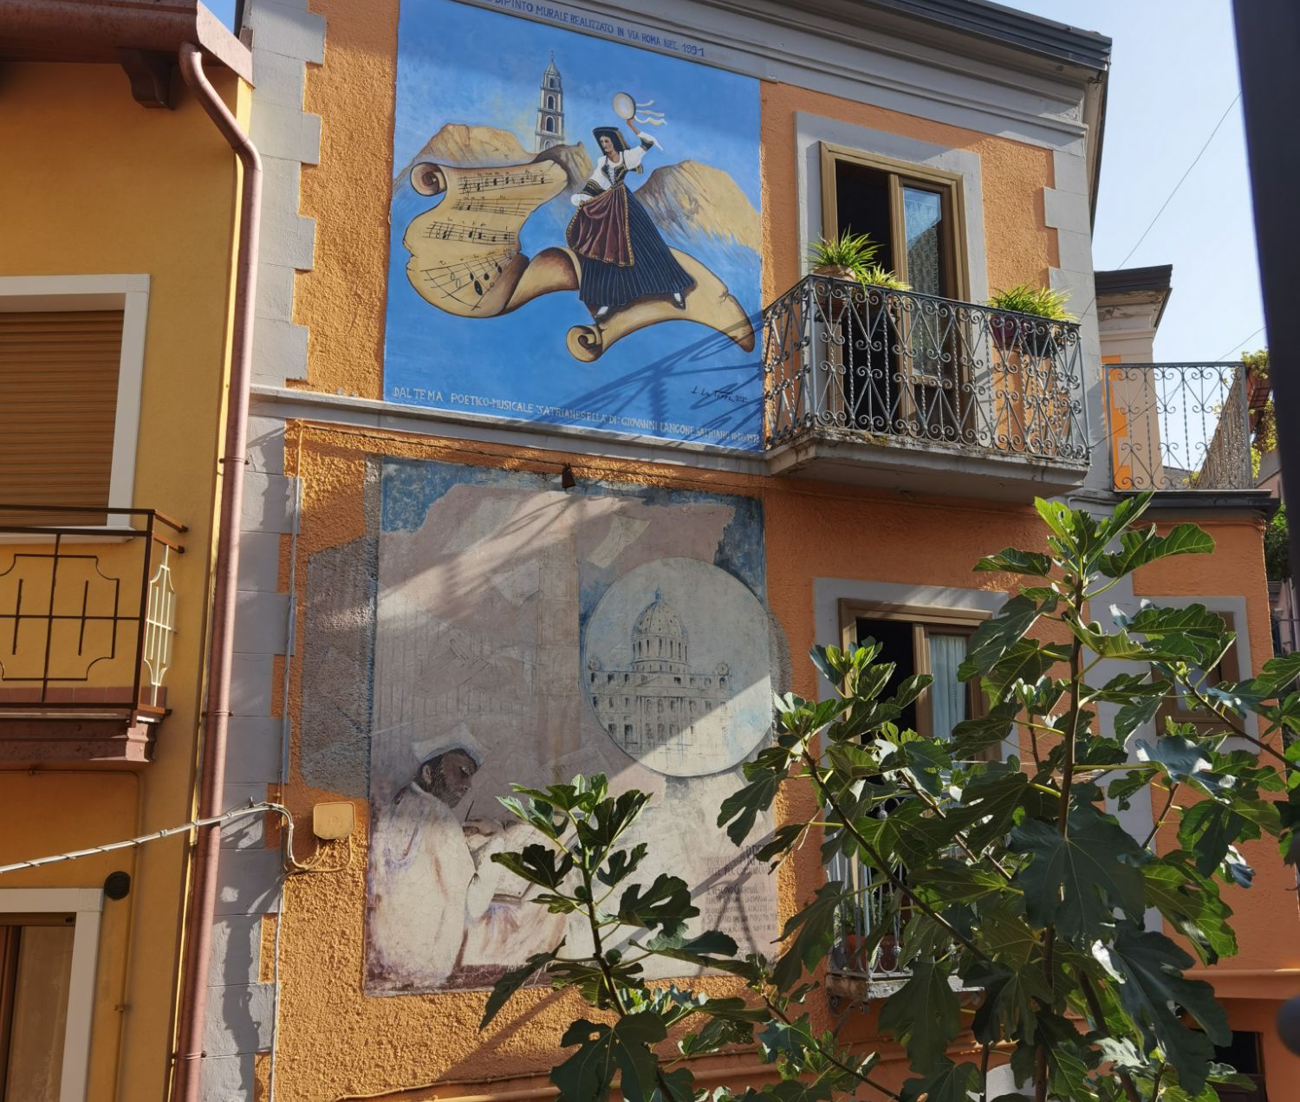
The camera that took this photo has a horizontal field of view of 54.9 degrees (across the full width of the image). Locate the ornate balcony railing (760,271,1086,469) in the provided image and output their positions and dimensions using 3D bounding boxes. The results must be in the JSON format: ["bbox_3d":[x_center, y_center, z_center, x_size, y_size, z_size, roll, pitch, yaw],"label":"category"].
[{"bbox_3d":[1.837,-0.995,8.268,2.144,1.161,0.658,5,-12,-23],"label":"ornate balcony railing"}]

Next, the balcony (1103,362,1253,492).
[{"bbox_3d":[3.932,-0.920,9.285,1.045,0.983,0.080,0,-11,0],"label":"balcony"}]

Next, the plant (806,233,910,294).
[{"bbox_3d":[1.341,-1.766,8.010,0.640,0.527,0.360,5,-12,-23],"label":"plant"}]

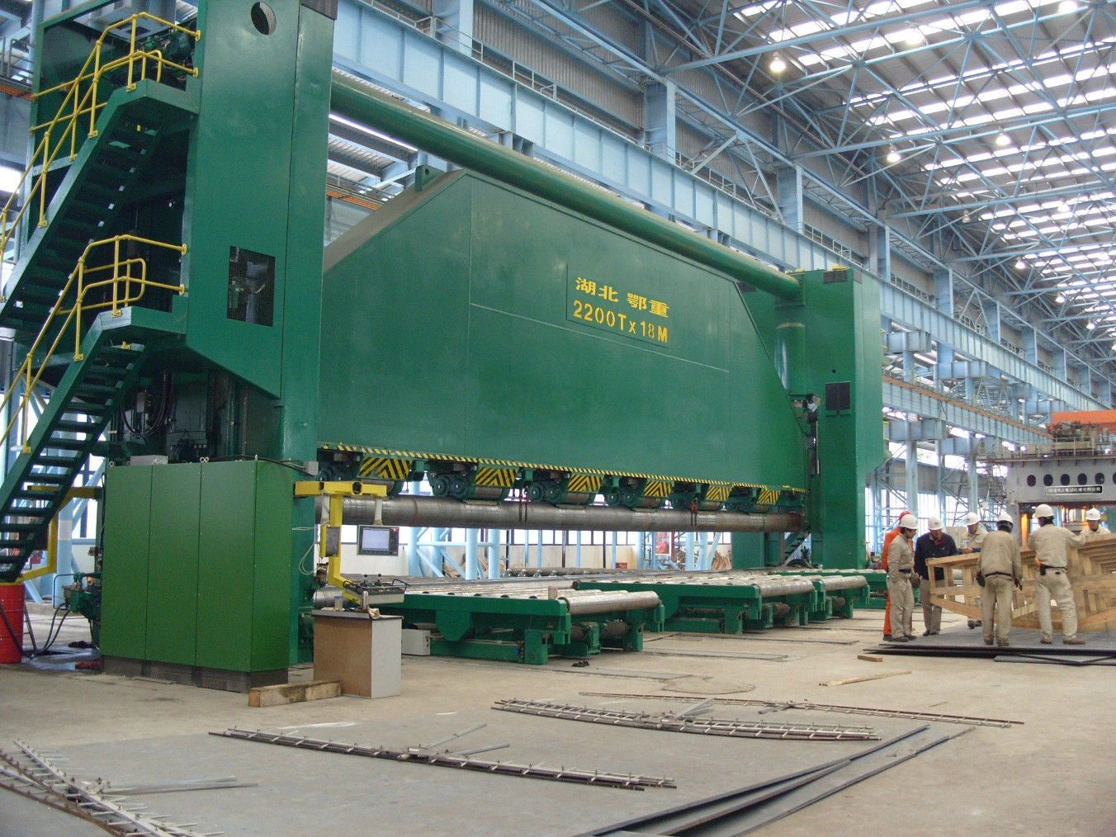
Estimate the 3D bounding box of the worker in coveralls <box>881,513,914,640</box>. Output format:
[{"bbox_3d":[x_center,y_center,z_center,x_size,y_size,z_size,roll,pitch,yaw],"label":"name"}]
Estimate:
[{"bbox_3d":[4.884,2.254,16.289,0.450,1.823,0.450,0,-6,9],"label":"worker in coveralls"}]

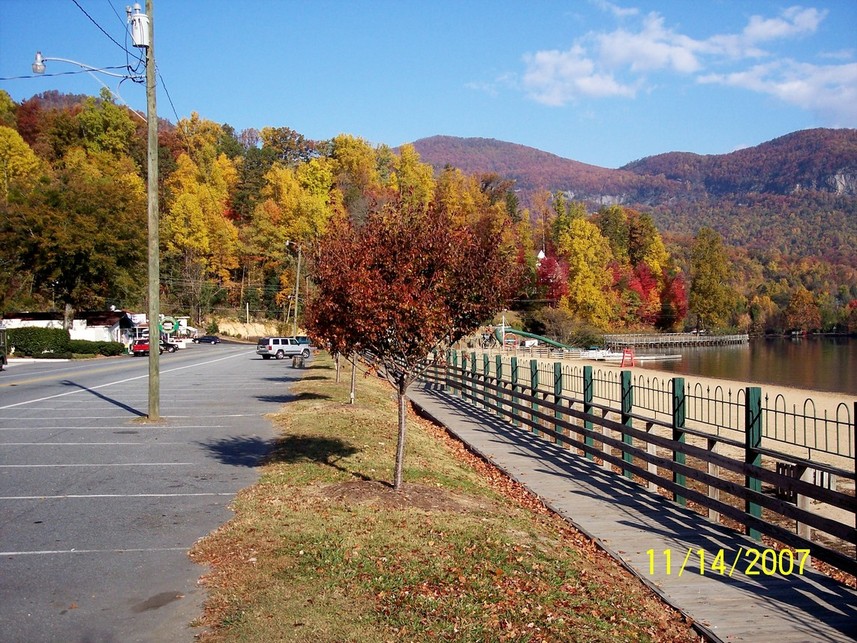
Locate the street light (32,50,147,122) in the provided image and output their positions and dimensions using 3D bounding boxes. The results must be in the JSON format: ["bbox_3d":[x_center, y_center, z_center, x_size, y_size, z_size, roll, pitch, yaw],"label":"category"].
[{"bbox_3d":[-7.450,-5.160,21.250,2.420,1.520,0.330,0,-1,-6],"label":"street light"}]

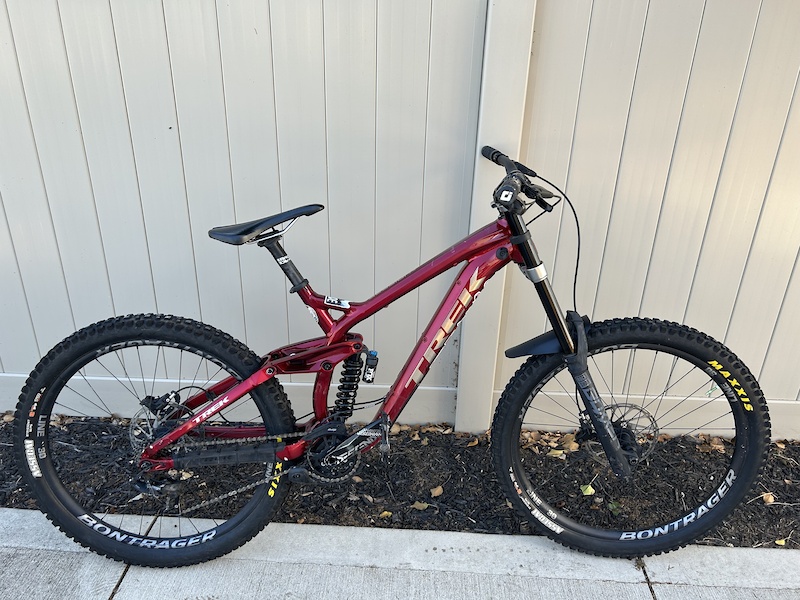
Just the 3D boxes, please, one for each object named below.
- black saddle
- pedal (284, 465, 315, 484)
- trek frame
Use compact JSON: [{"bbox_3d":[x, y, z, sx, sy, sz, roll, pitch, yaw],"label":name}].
[{"bbox_3d":[-0.304,-0.170,1.402,0.272,0.058,0.142,-14,16,1],"label":"black saddle"},{"bbox_3d":[-0.254,0.441,1.517,0.068,0.044,0.038,0,15,-4],"label":"pedal"},{"bbox_3d":[-0.162,0.101,1.486,0.935,0.623,0.175,0,15,-4],"label":"trek frame"}]

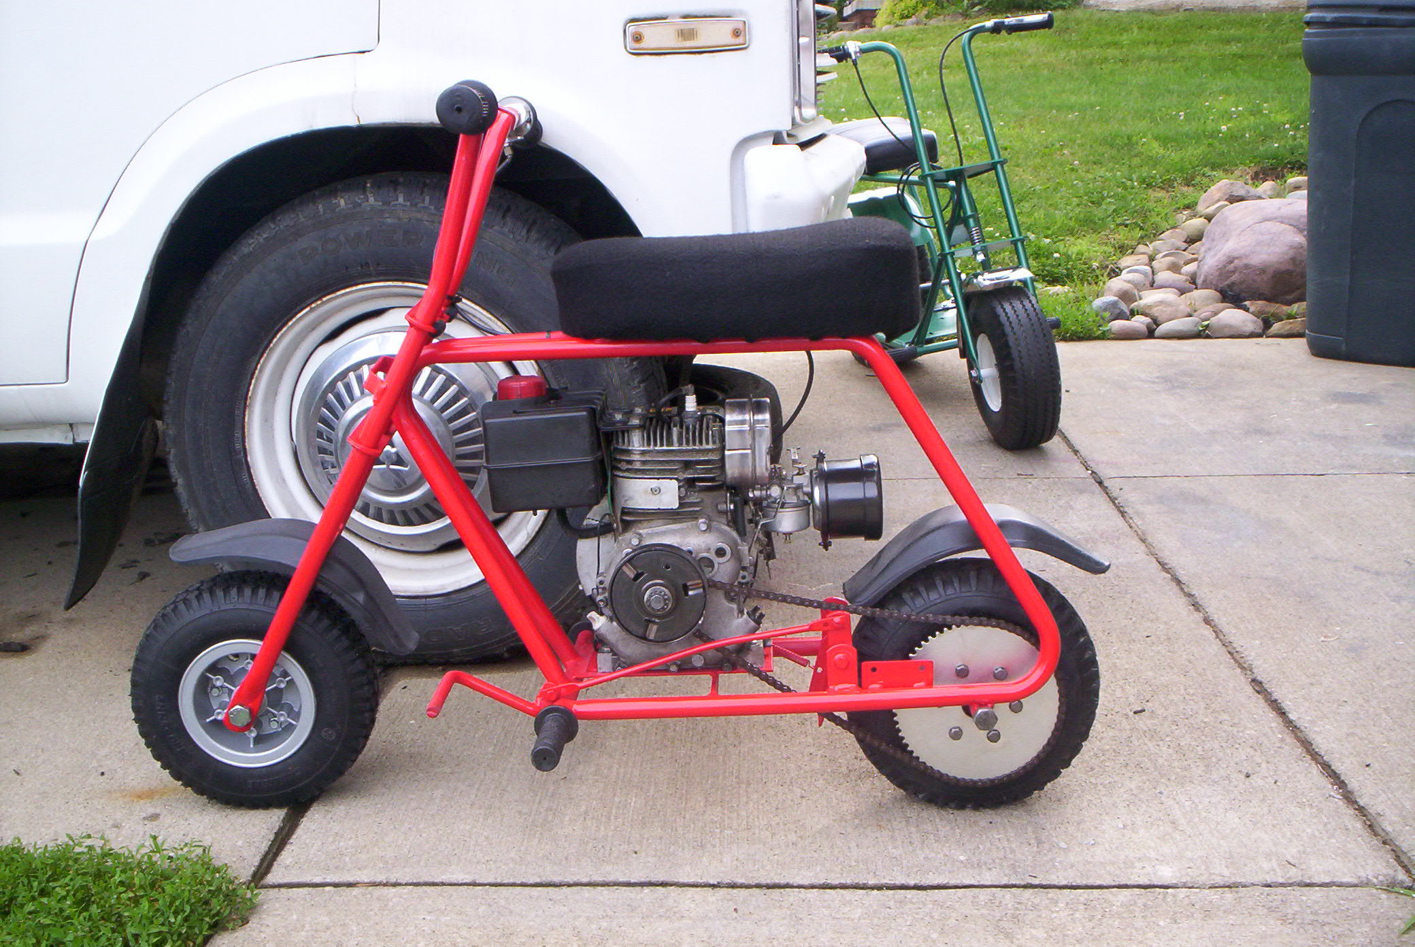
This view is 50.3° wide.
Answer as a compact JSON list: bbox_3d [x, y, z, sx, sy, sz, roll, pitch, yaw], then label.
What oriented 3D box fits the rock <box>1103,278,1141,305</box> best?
[{"bbox_3d":[1.344,-0.585,4.880,0.133,0.092,0.120,-1,15,2],"label":"rock"}]

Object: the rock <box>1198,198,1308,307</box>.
[{"bbox_3d":[1.857,-0.724,4.890,0.527,0.332,0.420,-1,15,2],"label":"rock"}]

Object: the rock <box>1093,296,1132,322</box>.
[{"bbox_3d":[1.247,-0.501,4.650,0.123,0.090,0.103,-1,15,3],"label":"rock"}]

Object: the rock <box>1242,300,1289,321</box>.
[{"bbox_3d":[1.702,-0.494,4.580,0.155,0.060,0.130,-1,15,2],"label":"rock"}]

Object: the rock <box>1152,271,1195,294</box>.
[{"bbox_3d":[1.513,-0.617,4.893,0.144,0.081,0.121,-1,15,3],"label":"rock"}]

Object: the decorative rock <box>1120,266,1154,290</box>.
[{"bbox_3d":[1.403,-0.634,4.924,0.108,0.086,0.091,-1,15,3],"label":"decorative rock"}]

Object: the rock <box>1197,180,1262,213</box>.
[{"bbox_3d":[1.995,-1.054,5.755,0.245,0.134,0.205,-1,15,3],"label":"rock"}]

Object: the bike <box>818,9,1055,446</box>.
[{"bbox_3d":[0.532,-0.584,3.467,0.550,0.890,1.170,-12,17,-6],"label":"bike"}]

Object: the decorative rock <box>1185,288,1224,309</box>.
[{"bbox_3d":[1.569,-0.544,4.748,0.133,0.074,0.120,-1,15,2],"label":"decorative rock"}]

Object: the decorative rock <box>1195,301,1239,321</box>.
[{"bbox_3d":[1.583,-0.496,4.680,0.141,0.072,0.117,-1,15,3],"label":"decorative rock"}]

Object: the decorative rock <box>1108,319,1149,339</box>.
[{"bbox_3d":[1.226,-0.421,4.376,0.116,0.050,0.085,-1,15,2],"label":"decorative rock"}]

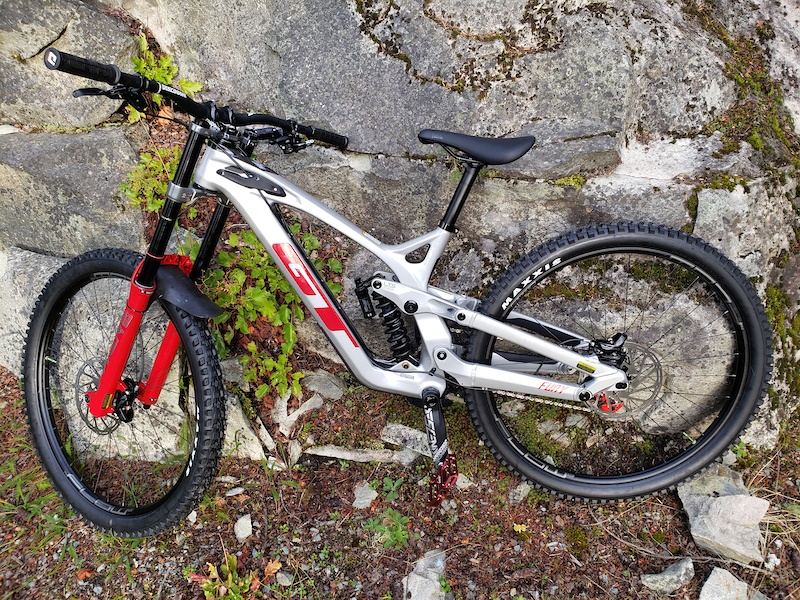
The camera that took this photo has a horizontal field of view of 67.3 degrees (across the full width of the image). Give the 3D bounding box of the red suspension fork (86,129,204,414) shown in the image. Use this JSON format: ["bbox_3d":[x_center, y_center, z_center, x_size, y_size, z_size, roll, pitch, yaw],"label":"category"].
[{"bbox_3d":[-0.560,-0.044,1.450,0.120,0.780,0.200,33,18,23],"label":"red suspension fork"}]

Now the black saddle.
[{"bbox_3d":[0.168,-0.339,1.338,0.258,0.070,0.140,3,18,1],"label":"black saddle"}]

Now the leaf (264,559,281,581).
[{"bbox_3d":[-0.306,0.642,1.446,0.042,0.020,0.055,12,28,31],"label":"leaf"}]

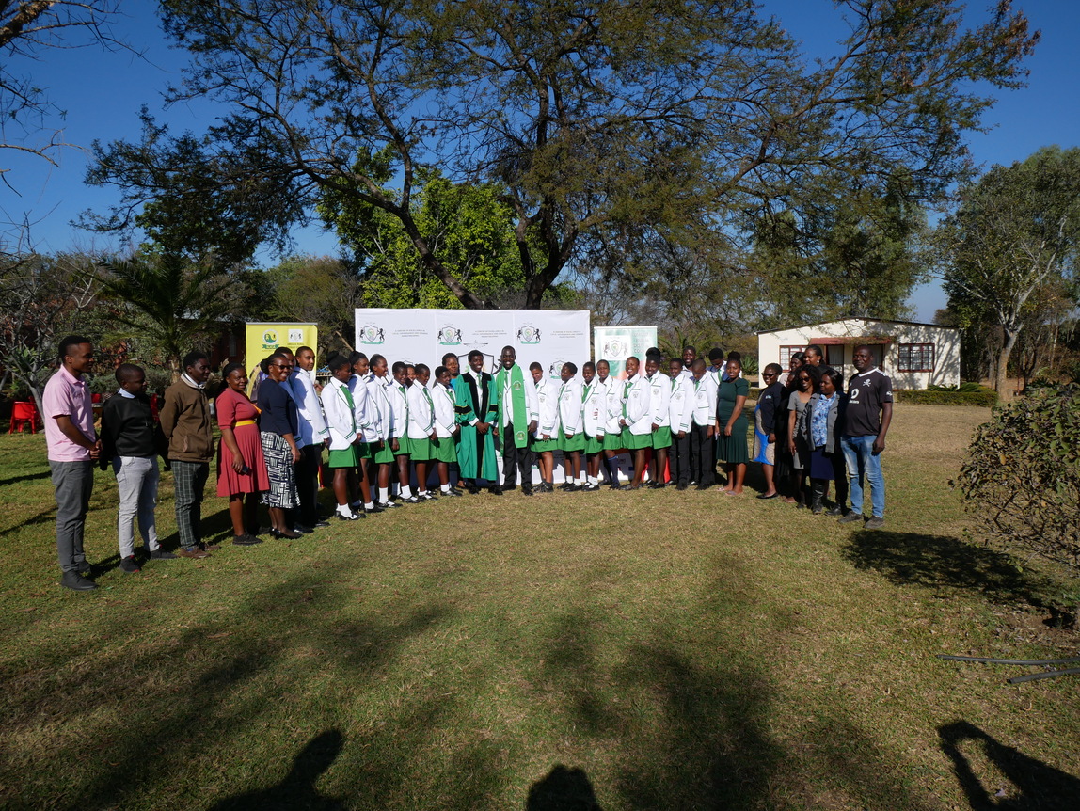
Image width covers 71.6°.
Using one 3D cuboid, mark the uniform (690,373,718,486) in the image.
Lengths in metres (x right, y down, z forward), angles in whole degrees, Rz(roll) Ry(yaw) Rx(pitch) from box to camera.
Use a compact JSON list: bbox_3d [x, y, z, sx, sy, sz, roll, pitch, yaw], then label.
[{"bbox_3d":[2.000,0.297,9.105,0.300,1.360,0.420,-4,5,-39],"label":"uniform"}]

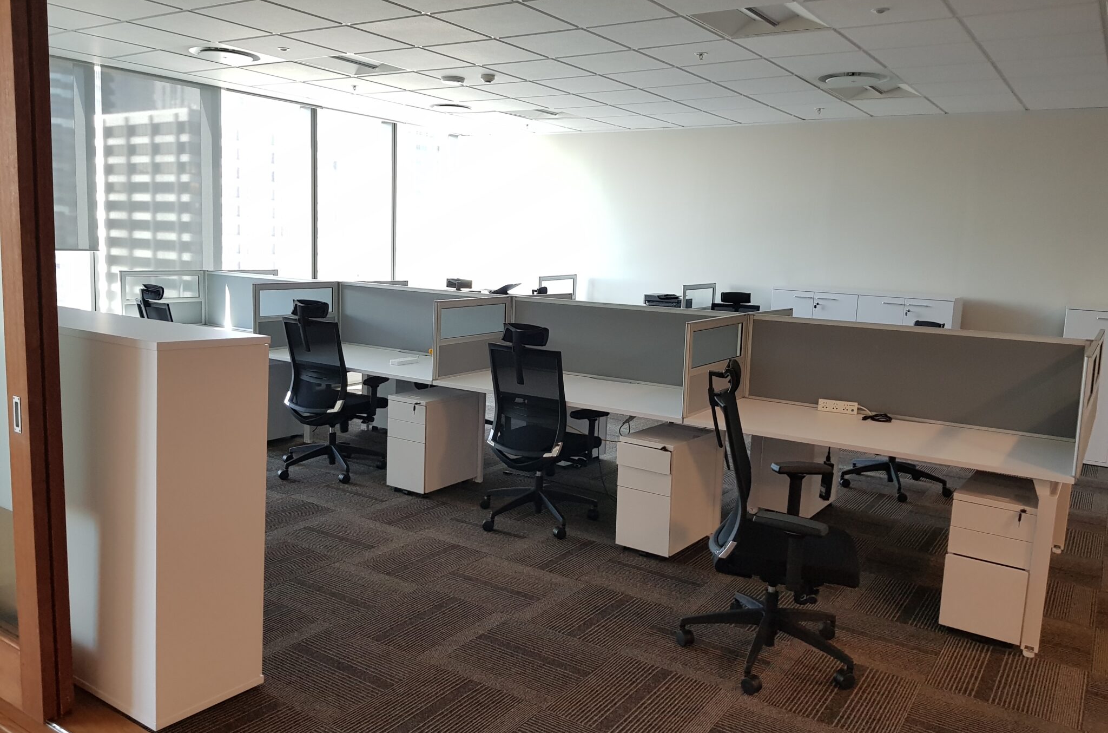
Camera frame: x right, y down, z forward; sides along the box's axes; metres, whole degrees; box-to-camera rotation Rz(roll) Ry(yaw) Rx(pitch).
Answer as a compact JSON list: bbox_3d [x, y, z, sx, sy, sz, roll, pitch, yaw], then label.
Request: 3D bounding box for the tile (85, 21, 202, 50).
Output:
[{"bbox_3d":[-2.588,-2.086,5.278,0.590,0.020,0.590,8,10,33],"label":"tile"}]

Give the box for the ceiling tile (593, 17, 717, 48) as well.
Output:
[{"bbox_3d":[0.572,-1.881,4.686,0.590,0.020,0.590,8,11,33],"label":"ceiling tile"}]

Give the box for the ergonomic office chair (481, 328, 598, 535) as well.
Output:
[{"bbox_3d":[-0.083,0.303,4.635,0.680,1.150,0.680,8,10,36],"label":"ergonomic office chair"}]

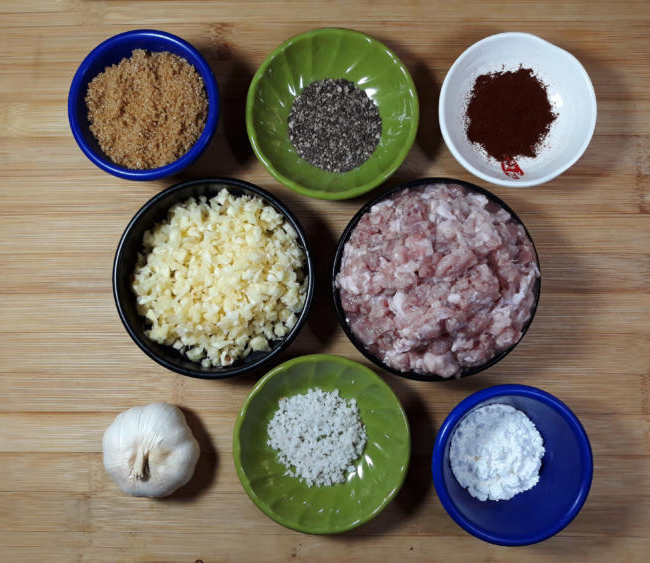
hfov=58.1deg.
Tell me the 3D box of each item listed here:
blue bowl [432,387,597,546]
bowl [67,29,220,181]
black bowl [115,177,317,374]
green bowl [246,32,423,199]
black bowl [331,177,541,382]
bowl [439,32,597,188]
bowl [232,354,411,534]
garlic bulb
[{"bbox_3d":[0.102,0.101,0.339,0.087,0.043,0.087,0,87,1],"label":"blue bowl"},{"bbox_3d":[-0.103,-0.099,0.355,0.086,0.043,0.086,0,87,1],"label":"bowl"},{"bbox_3d":[-0.059,0.000,0.343,0.108,0.055,0.108,0,87,1],"label":"black bowl"},{"bbox_3d":[0.005,-0.097,0.358,0.101,0.031,0.101,0,87,1],"label":"green bowl"},{"bbox_3d":[0.060,0.001,0.340,0.109,0.055,0.109,0,87,1],"label":"black bowl"},{"bbox_3d":[0.109,-0.095,0.350,0.088,0.042,0.088,0,87,1],"label":"bowl"},{"bbox_3d":[-0.001,0.093,0.348,0.101,0.031,0.101,0,87,1],"label":"bowl"},{"bbox_3d":[-0.102,0.100,0.342,0.057,0.048,0.056,0,87,1],"label":"garlic bulb"}]

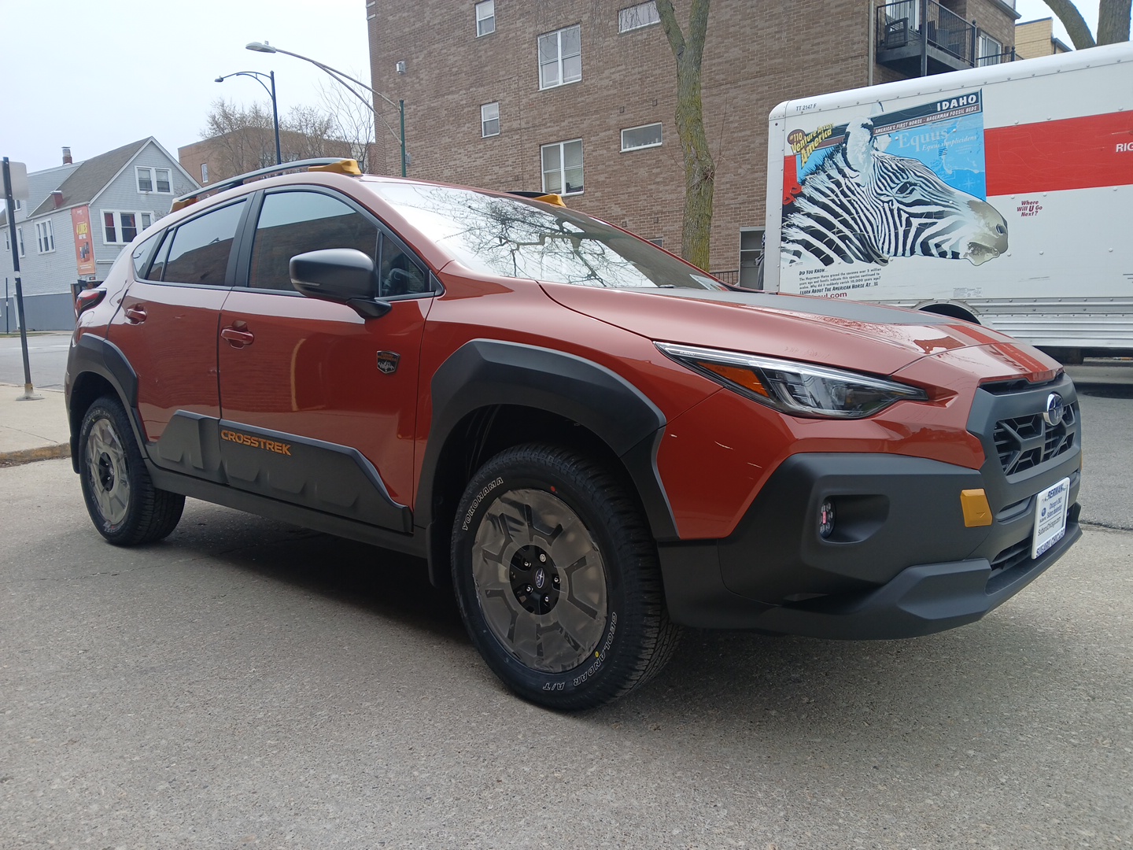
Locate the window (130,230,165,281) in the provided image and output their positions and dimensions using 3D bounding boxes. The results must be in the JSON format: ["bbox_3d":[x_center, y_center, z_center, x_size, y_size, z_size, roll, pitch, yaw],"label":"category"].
[{"bbox_3d":[-1.909,-0.771,3.871,0.050,0.240,0.340,19,-8,-42],"label":"window"}]

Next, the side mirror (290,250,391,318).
[{"bbox_3d":[-0.678,-0.426,2.569,0.210,0.200,0.250,5,9,40],"label":"side mirror"}]

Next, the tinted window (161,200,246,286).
[{"bbox_3d":[-1.513,-0.739,3.527,0.630,0.360,0.050,6,-10,43],"label":"tinted window"}]

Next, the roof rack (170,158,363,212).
[{"bbox_3d":[-1.296,-0.985,3.502,1.500,0.110,0.080,5,9,40],"label":"roof rack"}]

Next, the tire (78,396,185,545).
[{"bbox_3d":[-2.039,0.206,3.991,0.700,0.700,0.235,5,9,40],"label":"tire"}]

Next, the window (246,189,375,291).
[{"bbox_3d":[-0.896,-0.672,2.991,0.840,0.400,0.050,5,-10,40],"label":"window"}]

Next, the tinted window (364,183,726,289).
[{"bbox_3d":[-0.002,-0.651,3.172,0.900,0.120,1.380,40,29,30],"label":"tinted window"}]

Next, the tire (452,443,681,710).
[{"bbox_3d":[-0.006,0.388,2.271,0.700,0.700,0.235,5,9,39],"label":"tire"}]

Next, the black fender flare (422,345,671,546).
[{"bbox_3d":[-0.076,0.058,2.191,0.920,0.550,0.120,5,9,40],"label":"black fender flare"}]

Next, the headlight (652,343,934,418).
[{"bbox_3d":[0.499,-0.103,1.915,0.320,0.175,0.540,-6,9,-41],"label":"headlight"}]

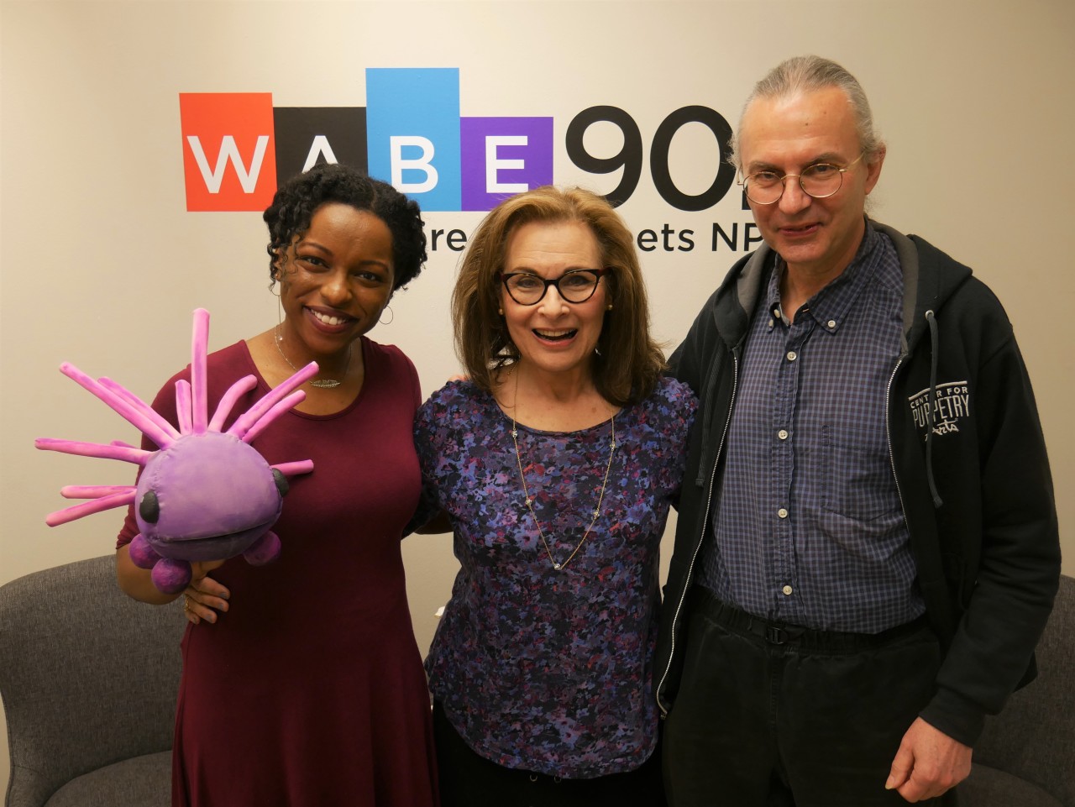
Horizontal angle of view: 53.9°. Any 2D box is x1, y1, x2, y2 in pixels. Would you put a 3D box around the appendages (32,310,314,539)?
[{"bbox_3d":[-0.382,0.017,1.120,0.280,0.225,0.155,-10,15,-26],"label":"appendages"}]

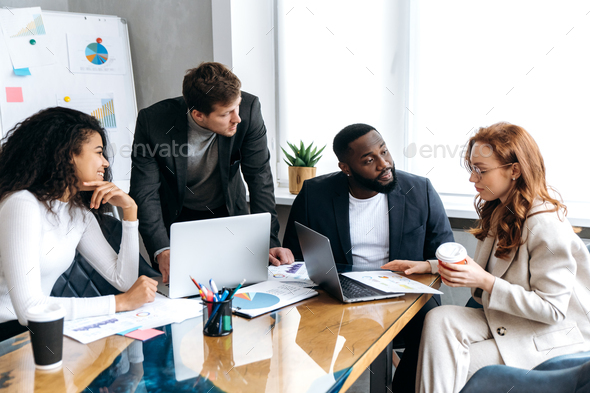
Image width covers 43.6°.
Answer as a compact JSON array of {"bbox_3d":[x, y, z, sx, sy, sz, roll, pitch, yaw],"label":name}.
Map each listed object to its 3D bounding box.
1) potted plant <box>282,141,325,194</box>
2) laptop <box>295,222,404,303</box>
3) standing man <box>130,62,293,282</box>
[{"bbox_3d":[0.040,-0.145,3.580,0.220,0.250,0.210,-1,9,0],"label":"potted plant"},{"bbox_3d":[0.176,0.203,2.421,0.262,0.217,0.299,-4,9,-20],"label":"laptop"},{"bbox_3d":[-0.375,0.246,2.906,0.590,1.502,0.750,-4,9,-22],"label":"standing man"}]

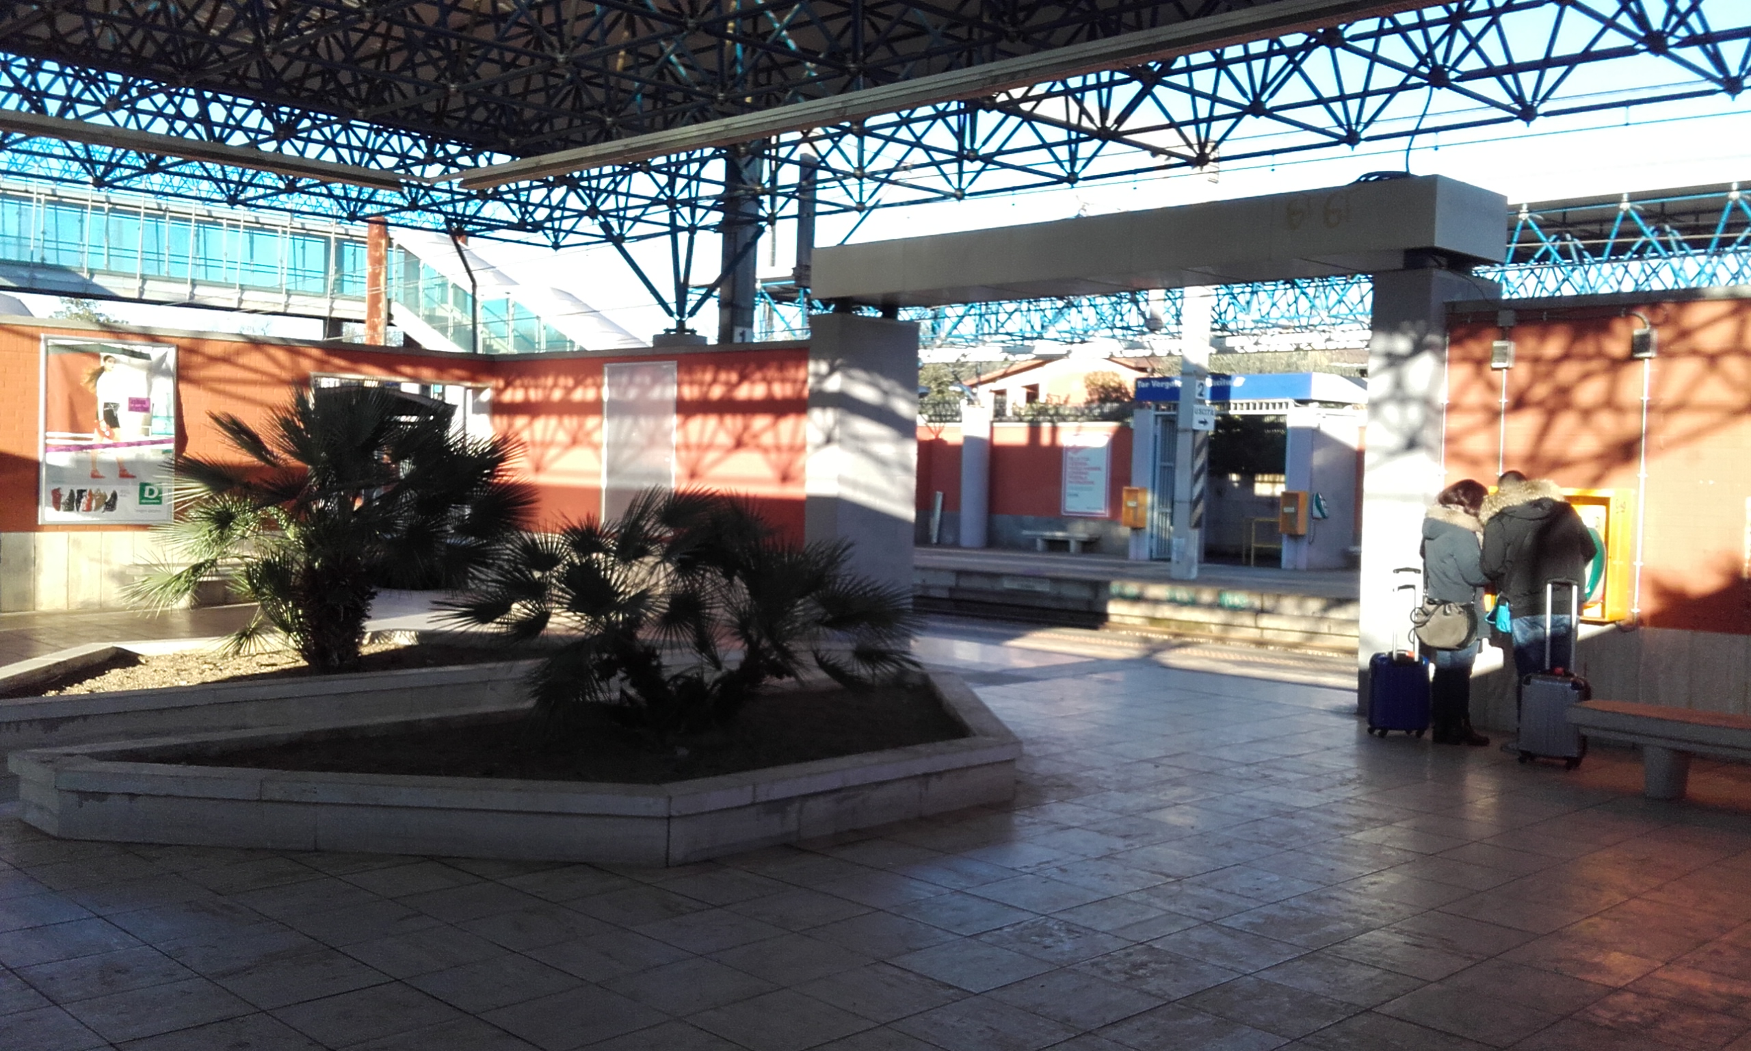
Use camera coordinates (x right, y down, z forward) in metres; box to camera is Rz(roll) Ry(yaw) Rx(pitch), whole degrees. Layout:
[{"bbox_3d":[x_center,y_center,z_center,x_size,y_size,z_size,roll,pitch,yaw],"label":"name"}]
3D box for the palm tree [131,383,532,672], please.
[{"bbox_3d":[-3.586,0.004,9.600,2.500,1.860,2.350,2,2,0],"label":"palm tree"}]

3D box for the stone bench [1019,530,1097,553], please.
[{"bbox_3d":[4.077,0.363,32.300,1.750,0.480,0.480,3,2,40],"label":"stone bench"}]

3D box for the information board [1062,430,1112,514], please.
[{"bbox_3d":[4.776,-1.158,33.000,1.380,1.900,0.070,3,2,40],"label":"information board"}]

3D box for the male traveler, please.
[{"bbox_3d":[4.064,0.514,8.965,0.660,1.740,0.500,1,2,-5],"label":"male traveler"}]

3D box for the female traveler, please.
[{"bbox_3d":[3.654,0.529,9.230,0.410,1.670,0.450,0,2,-38],"label":"female traveler"}]

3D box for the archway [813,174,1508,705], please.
[{"bbox_3d":[1.907,-0.632,12.227,5.920,3.700,0.990,3,3,43],"label":"archway"}]

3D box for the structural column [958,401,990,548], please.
[{"bbox_3d":[2.305,-1.193,34.000,0.640,3.400,0.640,2,2,0],"label":"structural column"}]

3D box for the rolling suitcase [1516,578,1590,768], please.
[{"bbox_3d":[3.983,0.854,8.617,0.360,1.080,0.240,3,3,43],"label":"rolling suitcase"}]

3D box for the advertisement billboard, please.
[{"bbox_3d":[-7.865,-0.961,15.000,1.330,1.910,0.070,0,3,-44],"label":"advertisement billboard"}]

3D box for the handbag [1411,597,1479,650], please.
[{"bbox_3d":[3.578,0.615,9.200,0.400,0.340,0.180,3,2,35],"label":"handbag"}]

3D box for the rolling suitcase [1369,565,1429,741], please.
[{"bbox_3d":[3.367,0.806,9.392,0.340,1.090,0.220,1,2,-8],"label":"rolling suitcase"}]

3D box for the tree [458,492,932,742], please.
[{"bbox_3d":[-1.058,0.445,8.000,2.500,1.320,2.050,2,2,0],"label":"tree"}]

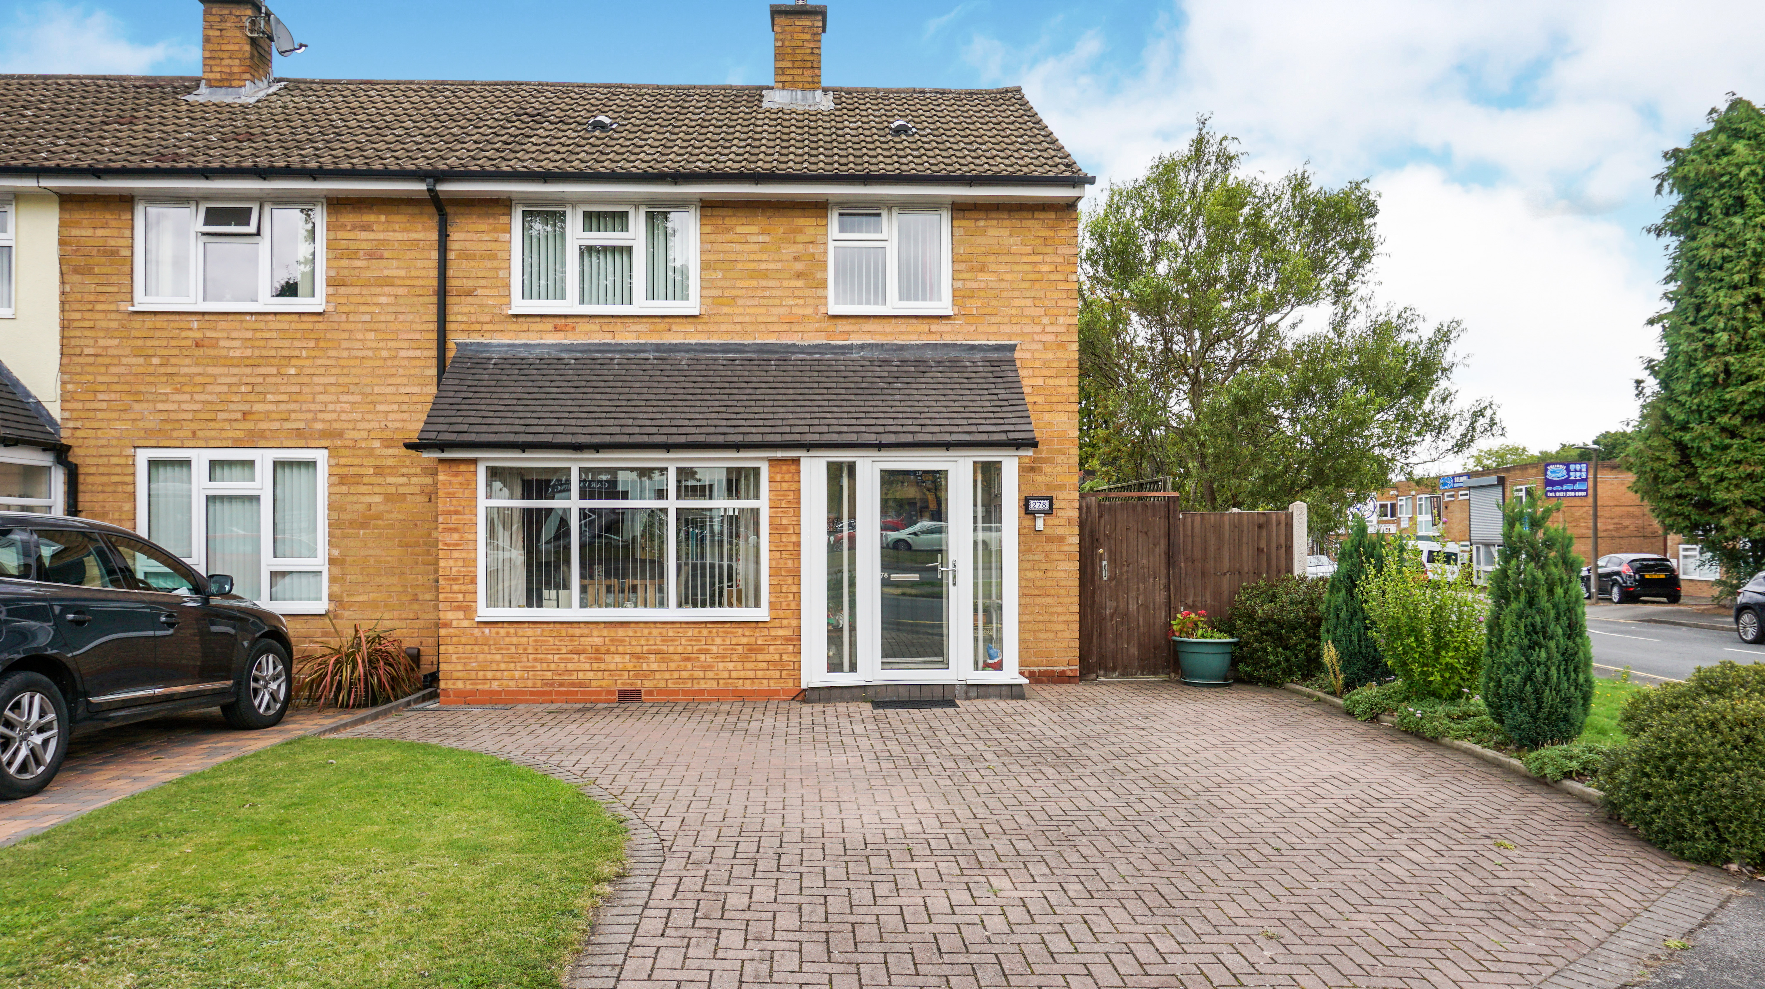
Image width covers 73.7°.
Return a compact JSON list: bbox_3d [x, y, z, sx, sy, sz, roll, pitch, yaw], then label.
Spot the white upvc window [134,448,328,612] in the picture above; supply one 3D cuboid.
[{"bbox_3d":[-6.244,0.351,11.297,1.809,1.588,0.120,0,0,-3],"label":"white upvc window"}]

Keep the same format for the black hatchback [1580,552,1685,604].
[{"bbox_3d":[23.666,2.613,37.309,1.750,1.480,3.950,0,0,12],"label":"black hatchback"}]

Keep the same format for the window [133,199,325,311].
[{"bbox_3d":[-6.272,-2.299,11.311,1.798,1.088,0.120,0,0,-3],"label":"window"}]

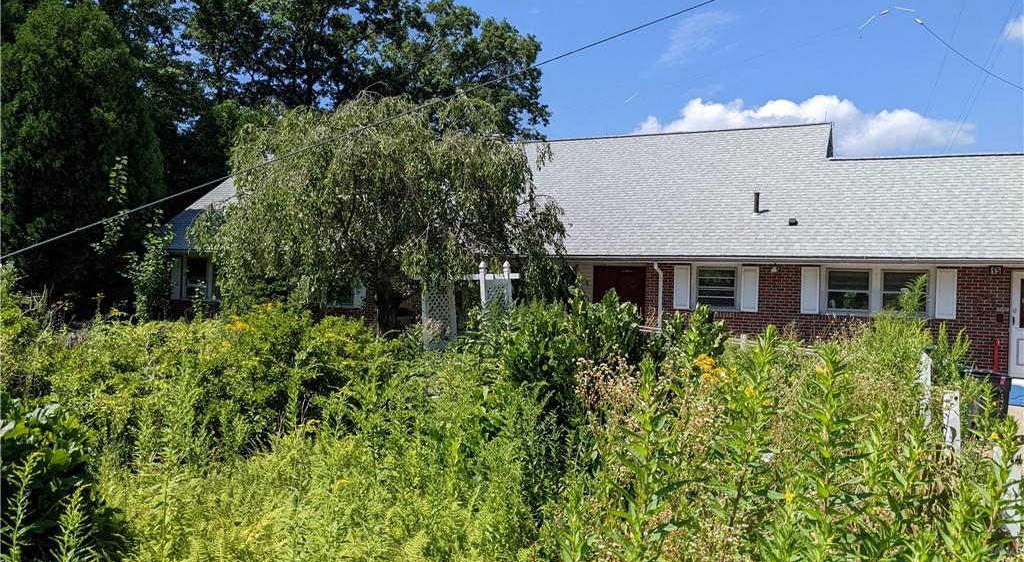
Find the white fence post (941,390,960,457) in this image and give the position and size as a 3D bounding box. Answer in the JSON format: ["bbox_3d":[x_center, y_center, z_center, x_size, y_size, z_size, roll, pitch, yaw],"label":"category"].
[{"bbox_3d":[2.875,1.235,5.270,0.095,1.050,0.095,1,3,25],"label":"white fence post"}]

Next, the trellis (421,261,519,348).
[{"bbox_3d":[-0.682,0.818,12.157,1.600,2.200,0.680,2,4,40],"label":"trellis"}]

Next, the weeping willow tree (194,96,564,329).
[{"bbox_3d":[-2.206,-0.559,13.430,6.000,5.000,5.400,0,3,0],"label":"weeping willow tree"}]

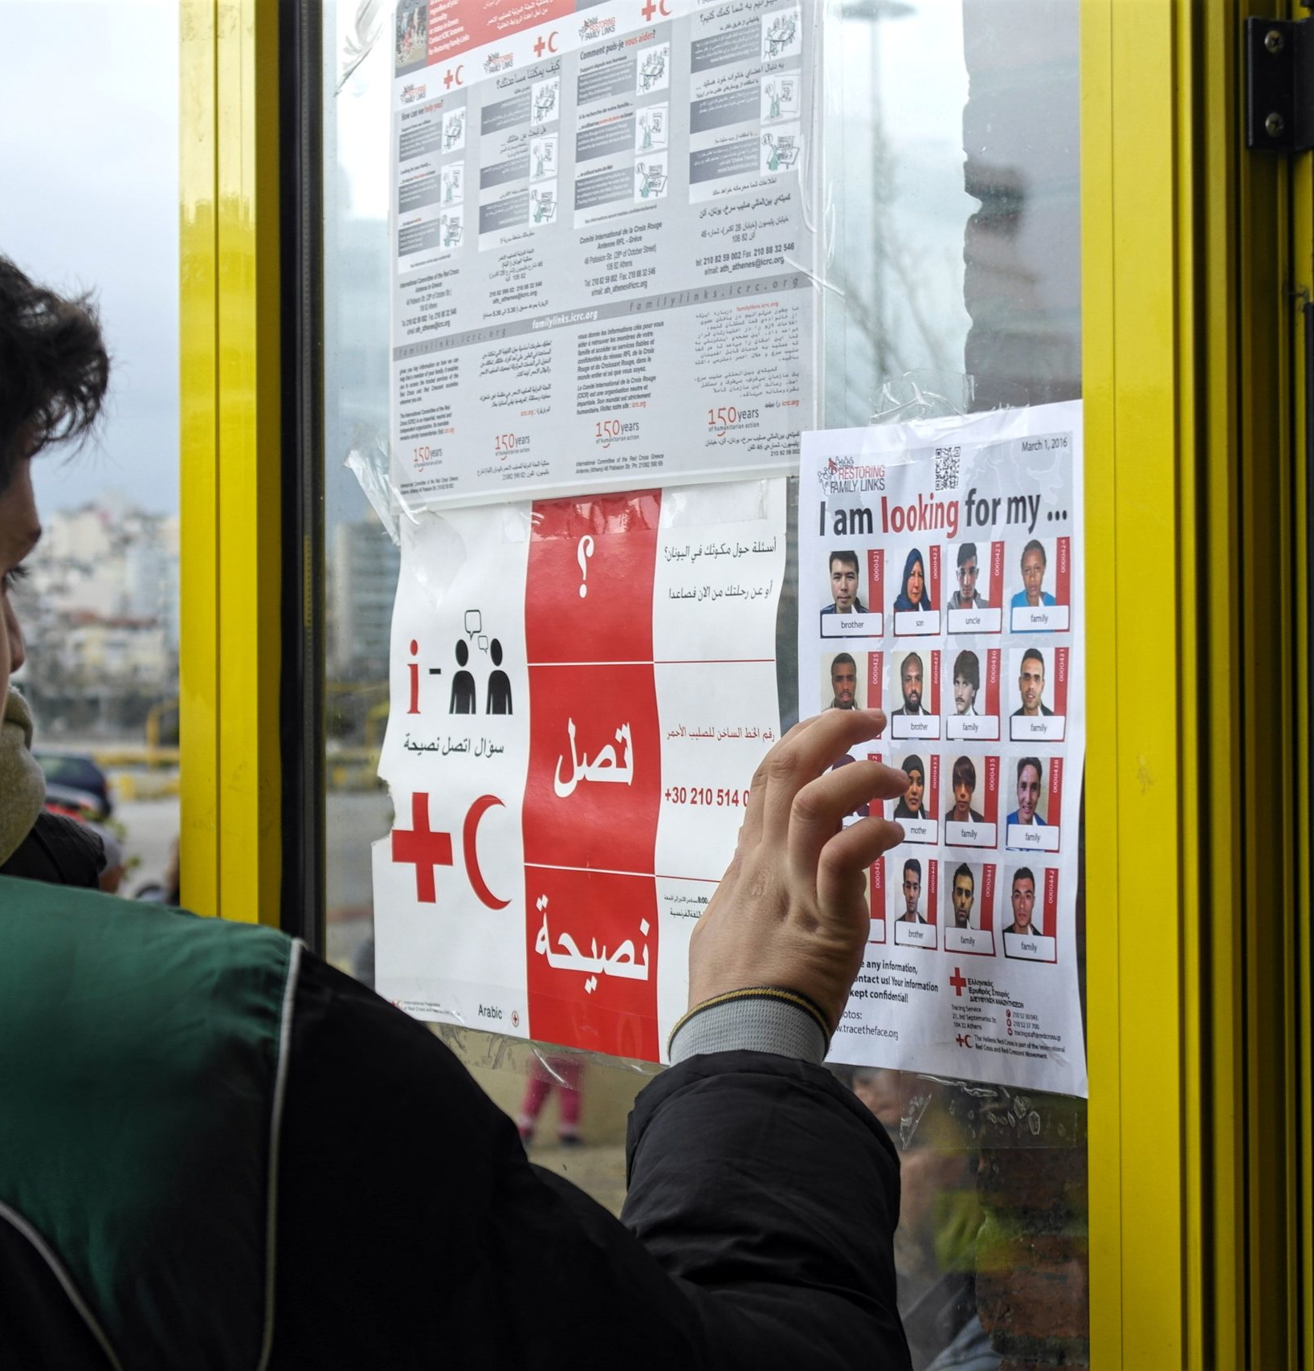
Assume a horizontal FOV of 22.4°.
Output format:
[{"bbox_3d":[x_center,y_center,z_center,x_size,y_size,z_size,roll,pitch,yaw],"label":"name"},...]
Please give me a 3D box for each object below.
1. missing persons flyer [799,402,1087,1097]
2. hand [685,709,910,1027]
[{"bbox_3d":[0.125,0.028,1.495,0.004,0.297,0.210,0,-1,-33],"label":"missing persons flyer"},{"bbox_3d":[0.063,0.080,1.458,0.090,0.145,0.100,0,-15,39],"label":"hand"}]

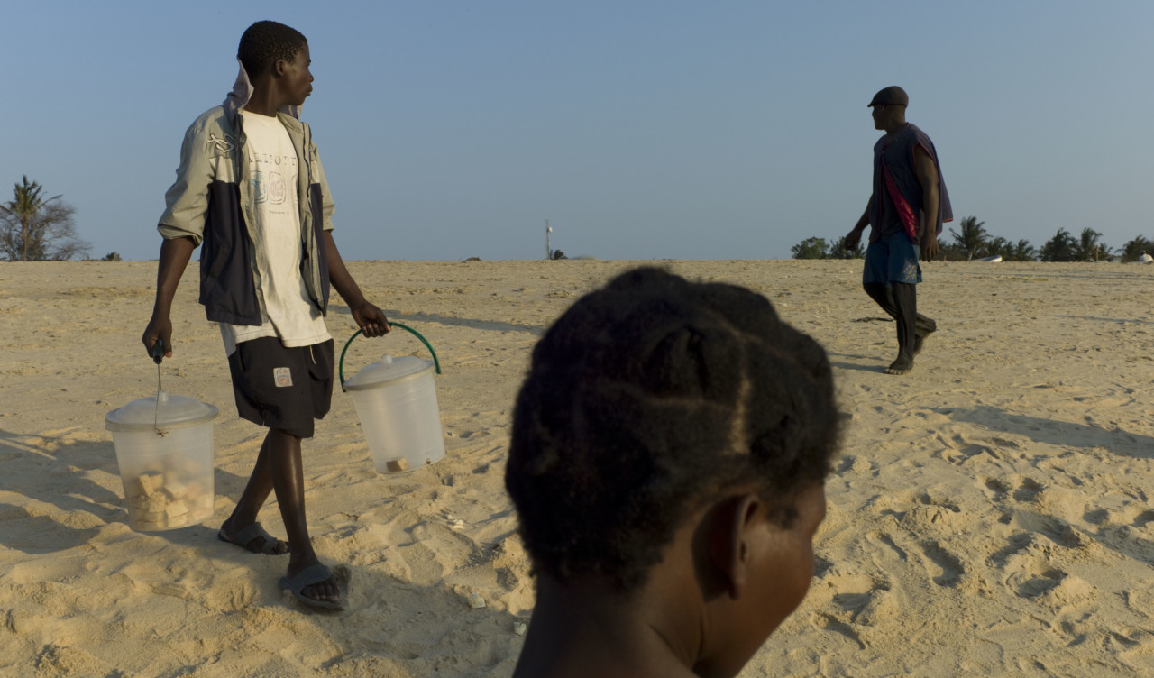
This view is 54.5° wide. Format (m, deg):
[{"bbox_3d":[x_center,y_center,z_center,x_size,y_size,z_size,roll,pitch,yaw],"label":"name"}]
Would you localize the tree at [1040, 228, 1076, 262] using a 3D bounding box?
[{"bbox_3d":[58.018,-11.243,135.000,4.342,4.325,4.342,0,4,0],"label":"tree"}]

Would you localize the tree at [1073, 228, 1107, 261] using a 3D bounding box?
[{"bbox_3d":[62.733,-11.361,137.000,4.186,4.486,4.186,0,4,0],"label":"tree"}]

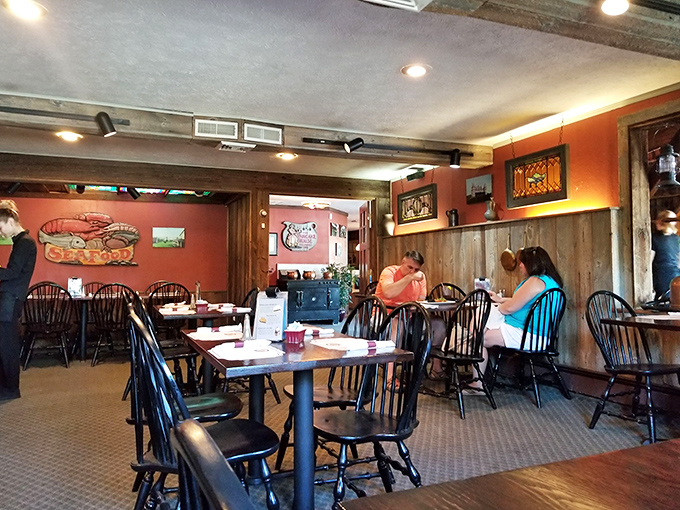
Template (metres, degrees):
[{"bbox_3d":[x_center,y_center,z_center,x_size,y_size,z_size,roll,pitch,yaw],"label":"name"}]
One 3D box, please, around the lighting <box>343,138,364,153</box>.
[{"bbox_3d":[0.126,-1.019,4.754,0.165,0.090,0.090,-30,9,-19],"label":"lighting"}]

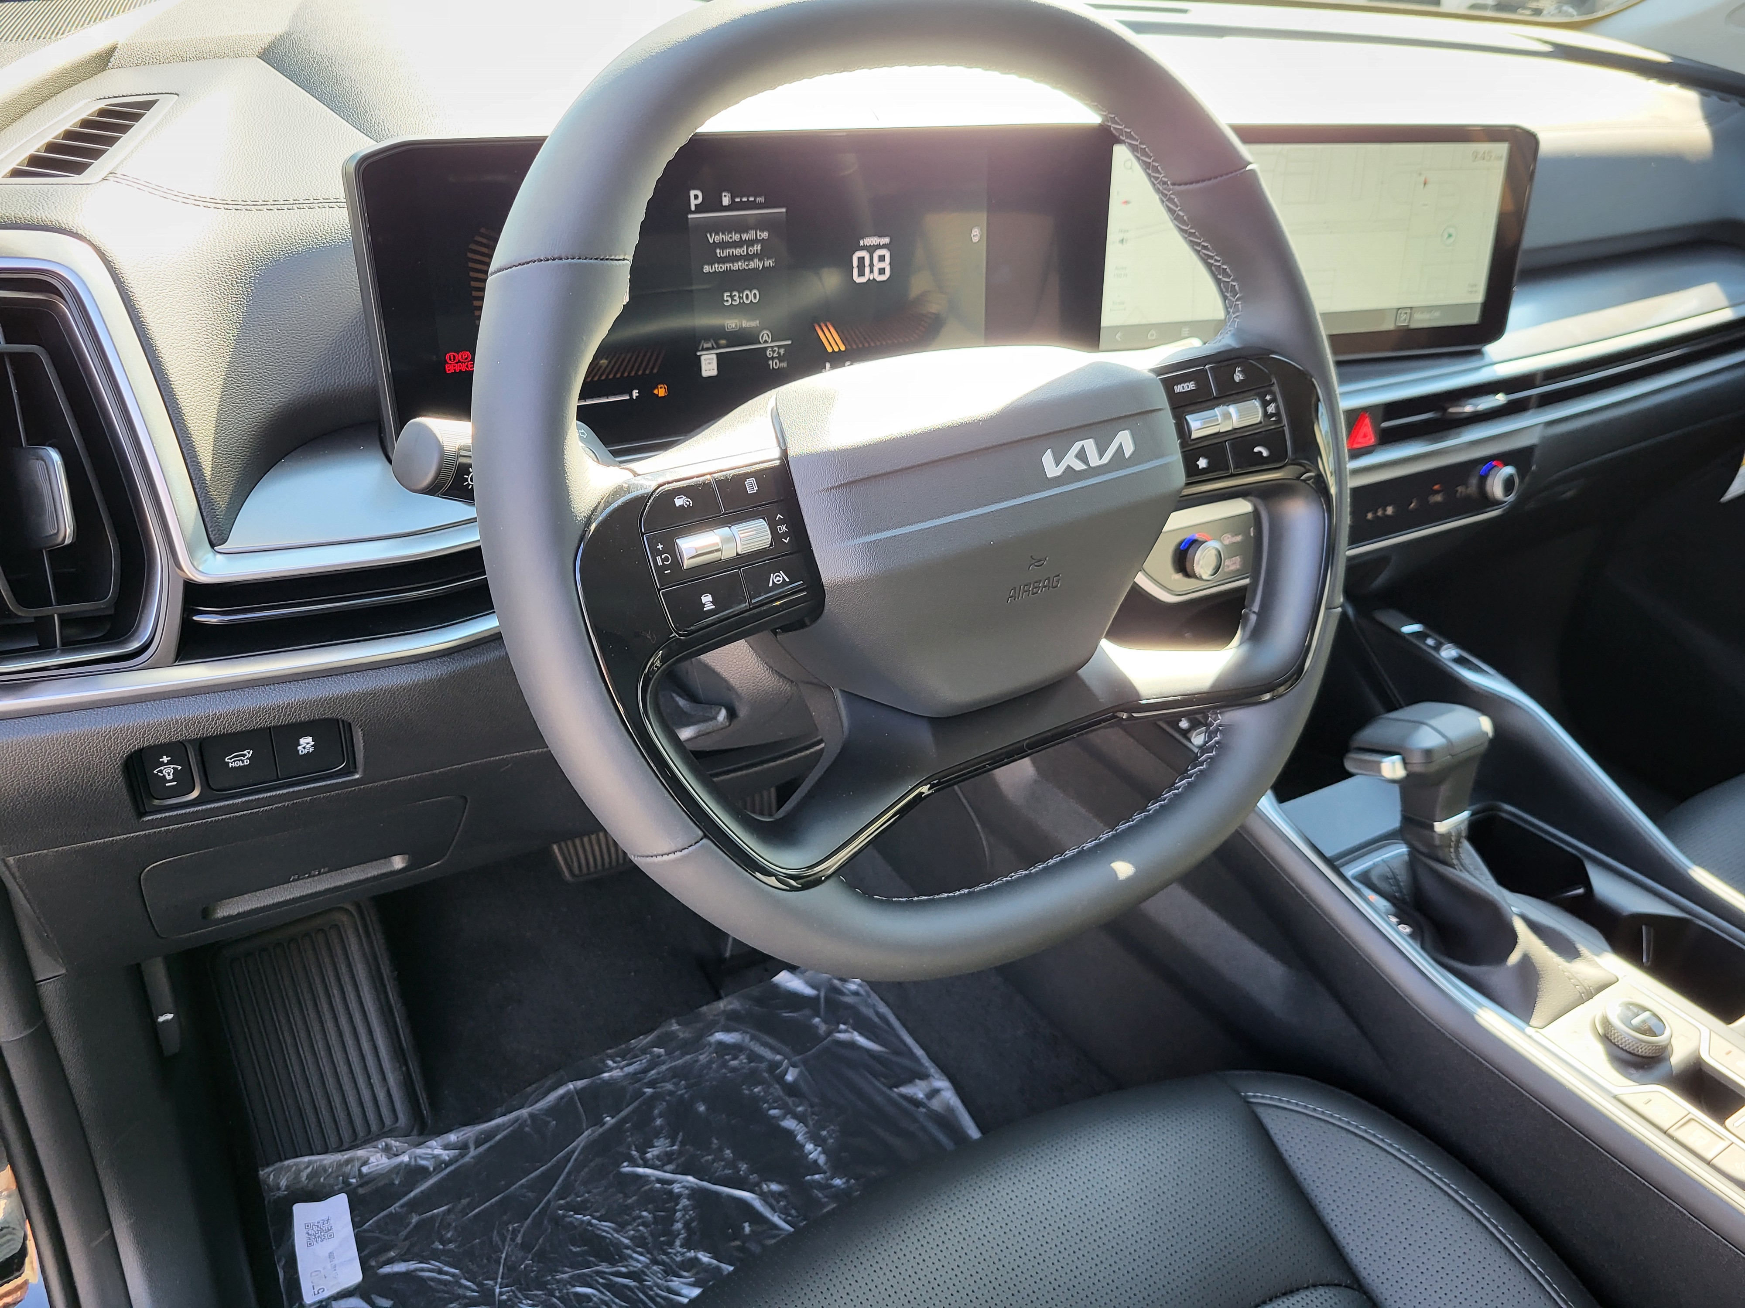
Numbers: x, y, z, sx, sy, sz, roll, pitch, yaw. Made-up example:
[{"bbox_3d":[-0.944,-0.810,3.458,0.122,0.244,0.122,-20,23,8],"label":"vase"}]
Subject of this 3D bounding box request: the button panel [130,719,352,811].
[{"bbox_3d":[-0.262,0.046,0.550,0.084,0.029,0.018,-11,24,-27],"label":"button panel"}]

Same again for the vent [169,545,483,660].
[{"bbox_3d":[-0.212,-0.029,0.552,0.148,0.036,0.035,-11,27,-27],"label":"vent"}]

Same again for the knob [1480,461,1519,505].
[{"bbox_3d":[0.406,-0.110,0.848,0.026,0.026,0.019,-11,16,-27],"label":"knob"}]

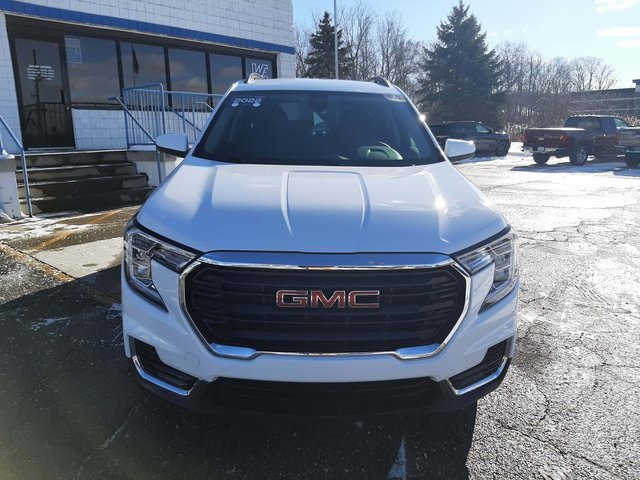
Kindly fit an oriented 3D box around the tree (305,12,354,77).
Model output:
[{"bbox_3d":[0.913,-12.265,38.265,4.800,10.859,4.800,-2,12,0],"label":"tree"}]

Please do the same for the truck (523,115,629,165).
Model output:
[{"bbox_3d":[11.200,-4.240,20.280,5.850,1.900,2.030,-9,14,-30],"label":"truck"}]

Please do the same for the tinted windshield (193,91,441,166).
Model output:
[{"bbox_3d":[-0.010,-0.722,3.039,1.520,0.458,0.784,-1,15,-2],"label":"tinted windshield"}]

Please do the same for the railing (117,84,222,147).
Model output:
[{"bbox_3d":[-2.367,-2.379,9.452,1.500,1.080,2.500,8,16,40],"label":"railing"}]

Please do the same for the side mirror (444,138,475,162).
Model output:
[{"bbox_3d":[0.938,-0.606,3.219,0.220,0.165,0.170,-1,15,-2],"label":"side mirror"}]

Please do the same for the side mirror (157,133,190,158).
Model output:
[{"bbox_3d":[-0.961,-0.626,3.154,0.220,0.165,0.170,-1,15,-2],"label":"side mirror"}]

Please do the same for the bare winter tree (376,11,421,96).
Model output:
[{"bbox_3d":[6.468,-12.911,39.651,4.600,11.174,4.600,-2,12,0],"label":"bare winter tree"}]

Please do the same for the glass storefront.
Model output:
[{"bbox_3d":[-3.509,-3.587,11.827,0.250,2.400,7.100,8,16,40],"label":"glass storefront"}]

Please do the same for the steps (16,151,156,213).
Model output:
[{"bbox_3d":[-4.025,-1.002,7.995,1.050,0.870,2.250,8,16,40],"label":"steps"}]

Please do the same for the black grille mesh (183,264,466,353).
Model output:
[{"bbox_3d":[0.026,0.260,1.848,1.090,0.375,0.150,-1,15,-2],"label":"black grille mesh"}]

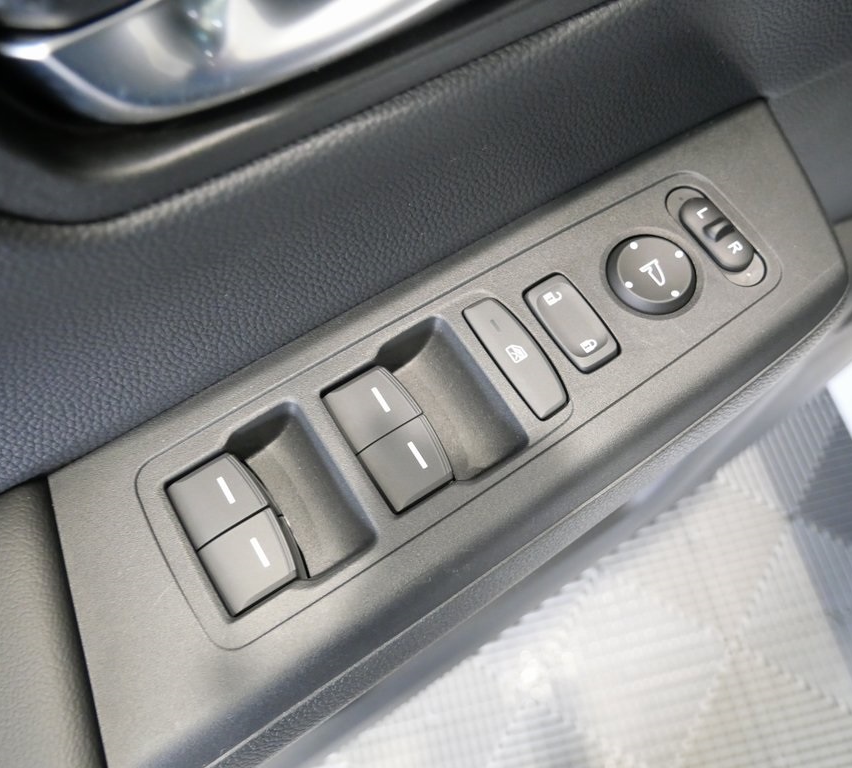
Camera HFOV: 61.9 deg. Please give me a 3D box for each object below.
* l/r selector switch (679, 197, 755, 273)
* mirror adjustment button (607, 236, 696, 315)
[{"bbox_3d":[0.085,-0.042,0.208,0.011,0.006,0.025,-30,75,-16],"label":"l/r selector switch"},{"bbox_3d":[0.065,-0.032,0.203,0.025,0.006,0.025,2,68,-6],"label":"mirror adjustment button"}]

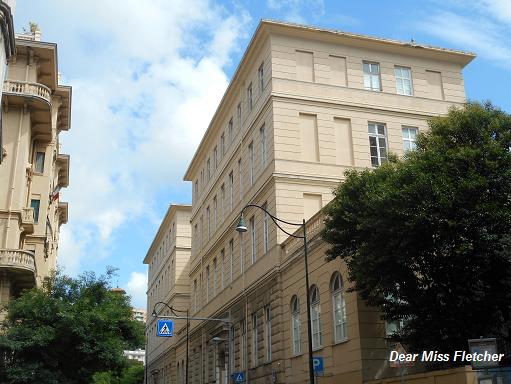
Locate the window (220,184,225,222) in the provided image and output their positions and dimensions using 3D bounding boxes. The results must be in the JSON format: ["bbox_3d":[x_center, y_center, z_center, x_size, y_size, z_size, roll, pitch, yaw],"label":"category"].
[{"bbox_3d":[-2.264,0.915,48.004,0.220,2.952,1.104,5,-21,-15],"label":"window"}]

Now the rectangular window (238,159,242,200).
[{"bbox_3d":[-0.864,-0.803,43.477,0.220,2.952,1.104,5,-21,-15],"label":"rectangular window"}]

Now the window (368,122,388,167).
[{"bbox_3d":[7.855,-2.941,41.462,1.231,3.204,0.200,5,-21,-15],"label":"window"}]

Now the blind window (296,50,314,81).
[{"bbox_3d":[3.202,-8.059,41.950,1.177,2.160,0.200,5,-21,-15],"label":"blind window"}]

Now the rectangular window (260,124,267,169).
[{"bbox_3d":[0.552,-2.510,36.589,0.250,2.764,0.941,5,-21,-15],"label":"rectangular window"}]

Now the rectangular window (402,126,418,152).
[{"bbox_3d":[9.435,-2.559,39.301,1.104,2.952,0.220,5,-21,-15],"label":"rectangular window"}]

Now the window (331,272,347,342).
[{"bbox_3d":[3.251,4.323,24.545,0.250,2.656,1.294,5,-21,-15],"label":"window"}]

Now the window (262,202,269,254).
[{"bbox_3d":[0.724,2.221,39.805,0.200,3.132,1.098,5,-21,-15],"label":"window"}]

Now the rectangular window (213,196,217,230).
[{"bbox_3d":[-2.974,1.787,50.299,0.220,2.952,1.104,5,-21,-15],"label":"rectangular window"}]

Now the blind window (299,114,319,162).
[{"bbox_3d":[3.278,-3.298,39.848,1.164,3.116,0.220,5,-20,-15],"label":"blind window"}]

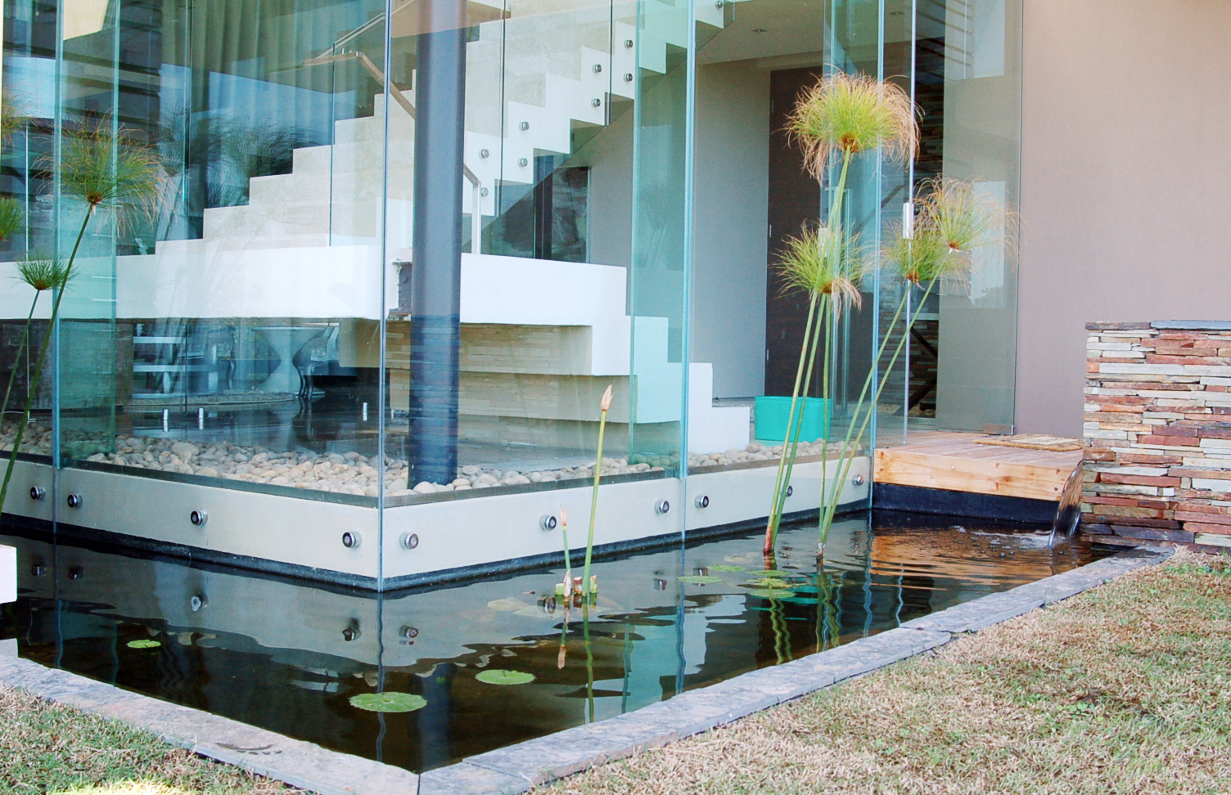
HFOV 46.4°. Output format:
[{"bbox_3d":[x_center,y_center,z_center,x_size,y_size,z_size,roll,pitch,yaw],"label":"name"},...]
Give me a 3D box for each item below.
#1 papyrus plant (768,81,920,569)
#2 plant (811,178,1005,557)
[{"bbox_3d":[0.760,-0.282,4.794,0.514,1.614,0.400,1,2,0],"label":"papyrus plant"},{"bbox_3d":[1.008,-0.103,4.798,0.675,1.266,0.400,1,2,0],"label":"plant"}]

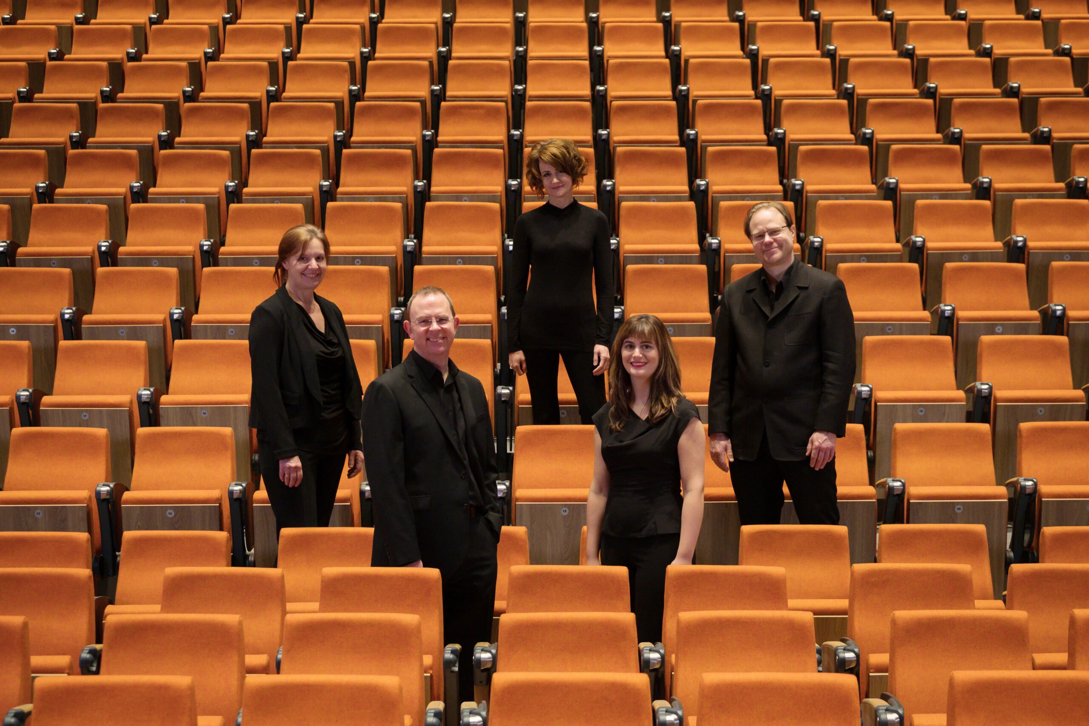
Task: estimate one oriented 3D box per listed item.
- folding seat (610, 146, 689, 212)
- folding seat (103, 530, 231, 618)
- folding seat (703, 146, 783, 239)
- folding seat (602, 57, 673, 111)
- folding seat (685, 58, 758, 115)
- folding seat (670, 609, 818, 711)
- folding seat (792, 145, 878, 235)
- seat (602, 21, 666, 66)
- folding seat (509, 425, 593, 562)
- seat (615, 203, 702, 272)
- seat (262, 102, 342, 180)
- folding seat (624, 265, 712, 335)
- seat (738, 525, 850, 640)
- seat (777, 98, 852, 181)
[{"bbox_3d":[0.629,-0.878,13.242,0.530,0.770,0.500,0,3,0],"label":"folding seat"},{"bbox_3d":[-1.445,1.074,8.743,0.530,0.820,0.500,0,3,0],"label":"folding seat"},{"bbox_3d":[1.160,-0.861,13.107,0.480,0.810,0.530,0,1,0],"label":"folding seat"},{"bbox_3d":[0.635,-1.643,15.082,0.530,0.770,0.500,0,3,0],"label":"folding seat"},{"bbox_3d":[1.206,-1.661,15.426,0.475,0.830,0.510,0,3,0],"label":"folding seat"},{"bbox_3d":[0.632,1.218,6.937,0.475,0.870,0.510,0,3,0],"label":"folding seat"},{"bbox_3d":[1.663,-0.856,13.069,0.550,0.820,0.530,0,4,0],"label":"folding seat"},{"bbox_3d":[0.597,-1.983,15.811,0.550,0.820,0.530,0,4,0],"label":"seat"},{"bbox_3d":[0.092,0.696,9.766,0.475,0.830,0.510,0,3,0],"label":"folding seat"},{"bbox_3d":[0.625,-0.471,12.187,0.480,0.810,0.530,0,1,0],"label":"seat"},{"bbox_3d":[-1.553,-1.250,14.466,0.475,0.830,0.510,0,3,0],"label":"seat"},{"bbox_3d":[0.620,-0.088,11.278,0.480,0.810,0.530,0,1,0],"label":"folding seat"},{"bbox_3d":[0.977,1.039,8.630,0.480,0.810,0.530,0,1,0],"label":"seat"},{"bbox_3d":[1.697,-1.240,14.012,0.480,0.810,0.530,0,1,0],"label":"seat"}]

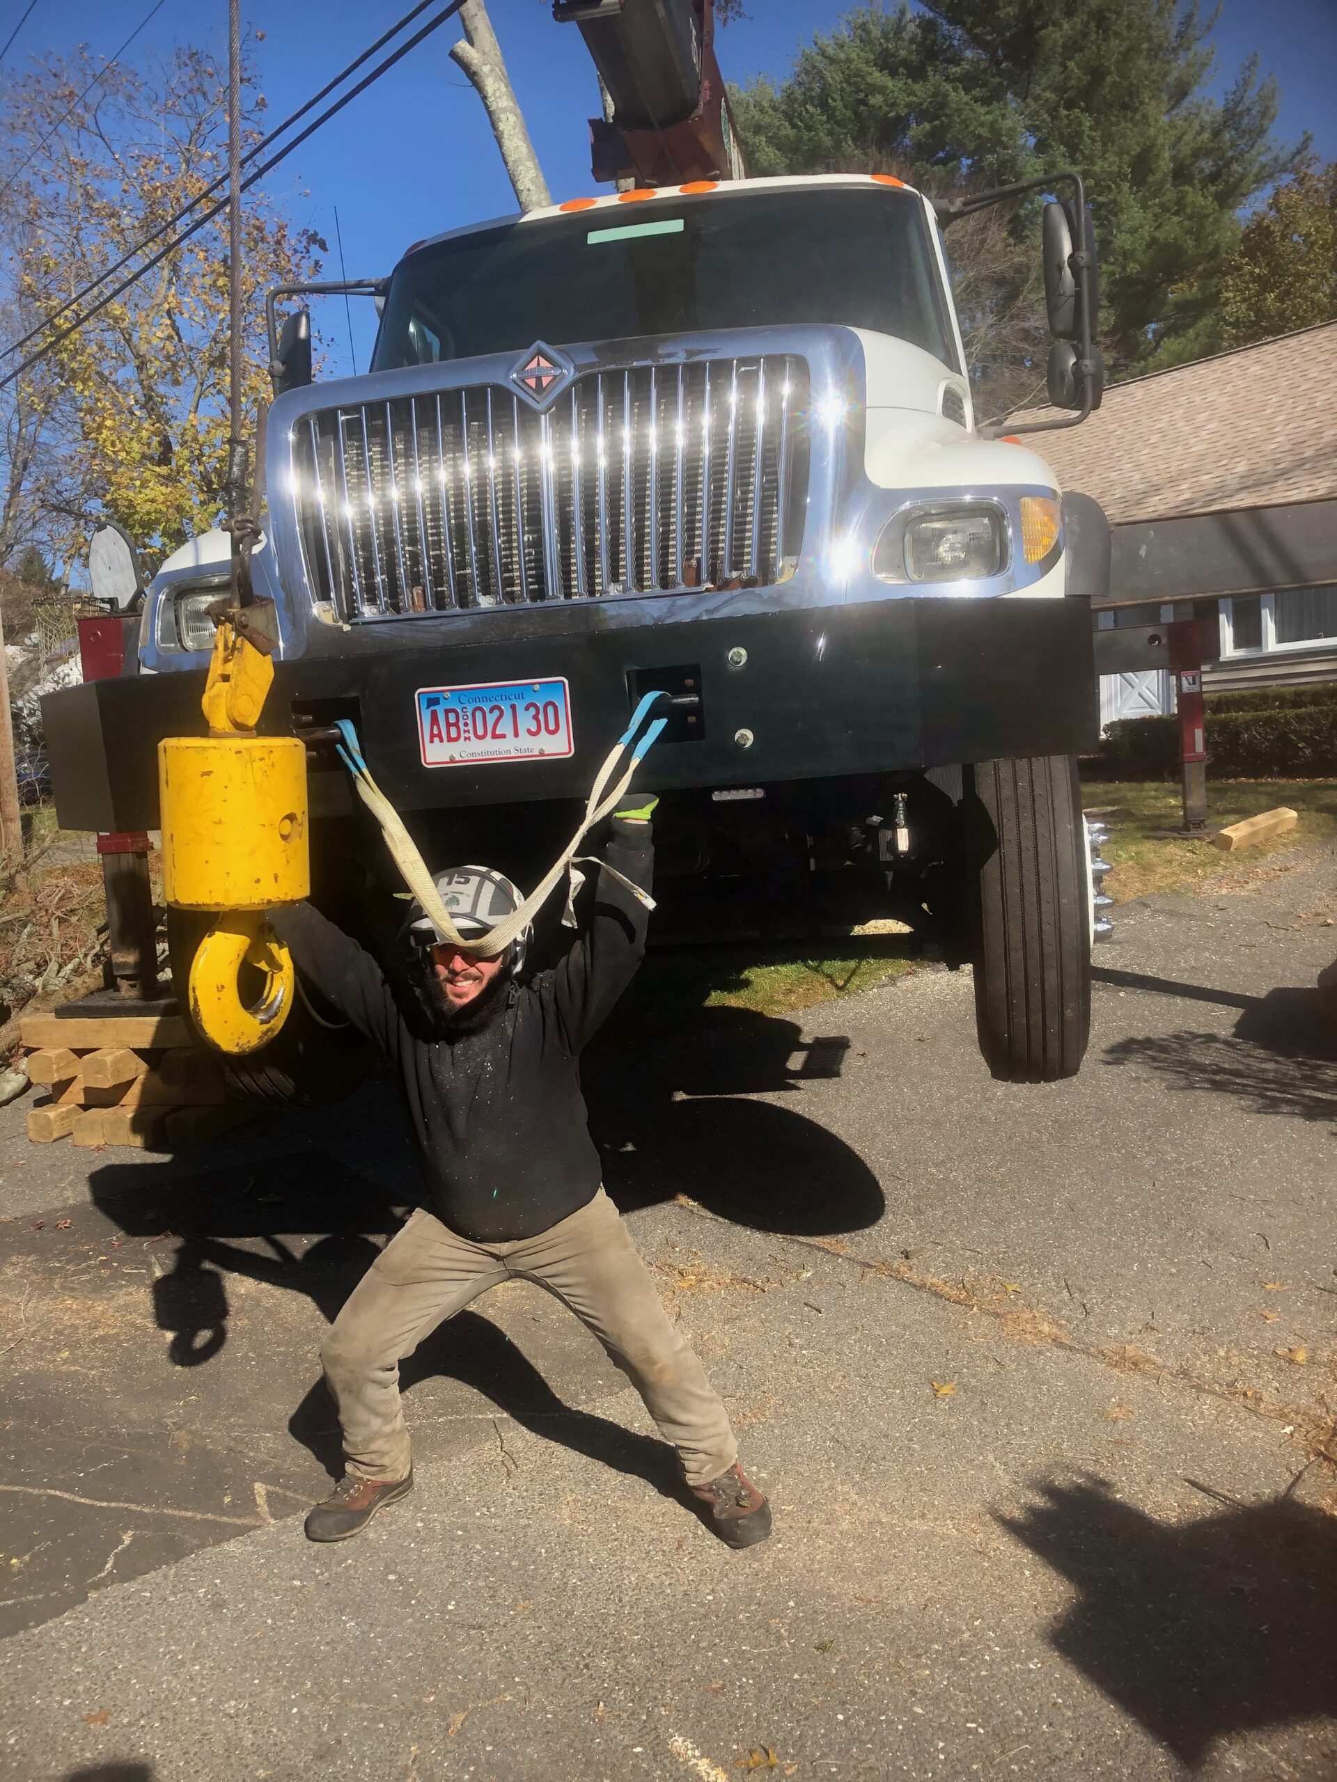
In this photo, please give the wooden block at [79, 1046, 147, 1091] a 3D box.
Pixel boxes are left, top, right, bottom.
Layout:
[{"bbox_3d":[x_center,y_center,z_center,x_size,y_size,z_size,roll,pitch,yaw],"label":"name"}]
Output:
[{"bbox_3d":[-2.537,0.783,7.042,0.140,0.140,0.900,-3,4,10],"label":"wooden block"}]

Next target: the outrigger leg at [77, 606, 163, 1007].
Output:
[{"bbox_3d":[-2.698,-0.408,7.100,0.210,1.850,0.190,-3,4,10],"label":"outrigger leg"}]

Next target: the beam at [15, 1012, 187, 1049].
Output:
[{"bbox_3d":[-2.621,0.655,6.837,0.930,0.140,0.140,-3,4,14],"label":"beam"}]

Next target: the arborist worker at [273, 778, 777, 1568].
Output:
[{"bbox_3d":[-0.317,0.587,3.000,0.950,1.540,0.550,-4,7,6],"label":"arborist worker"}]

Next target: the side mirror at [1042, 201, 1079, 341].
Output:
[{"bbox_3d":[1.382,-2.123,4.950,0.185,0.450,0.095,-5,4,-14],"label":"side mirror"}]

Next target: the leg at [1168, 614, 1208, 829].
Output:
[{"bbox_3d":[4.009,-1.276,11.100,0.230,1.620,0.200,-3,4,10],"label":"leg"}]

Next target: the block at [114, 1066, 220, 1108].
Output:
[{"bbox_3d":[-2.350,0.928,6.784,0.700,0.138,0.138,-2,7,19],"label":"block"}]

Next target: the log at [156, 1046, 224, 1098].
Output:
[{"bbox_3d":[-2.166,0.777,6.992,0.140,0.140,0.900,-3,4,10],"label":"log"}]

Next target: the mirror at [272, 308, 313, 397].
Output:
[{"bbox_3d":[-1.197,-1.659,4.600,0.180,0.390,0.100,1,9,41],"label":"mirror"}]

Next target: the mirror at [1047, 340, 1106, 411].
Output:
[{"bbox_3d":[1.398,-1.764,4.950,0.190,0.215,0.100,-5,4,-14],"label":"mirror"}]

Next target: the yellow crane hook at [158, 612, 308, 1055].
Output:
[{"bbox_3d":[-0.674,-0.083,2.240,0.225,0.685,0.225,-4,7,-21],"label":"yellow crane hook"}]

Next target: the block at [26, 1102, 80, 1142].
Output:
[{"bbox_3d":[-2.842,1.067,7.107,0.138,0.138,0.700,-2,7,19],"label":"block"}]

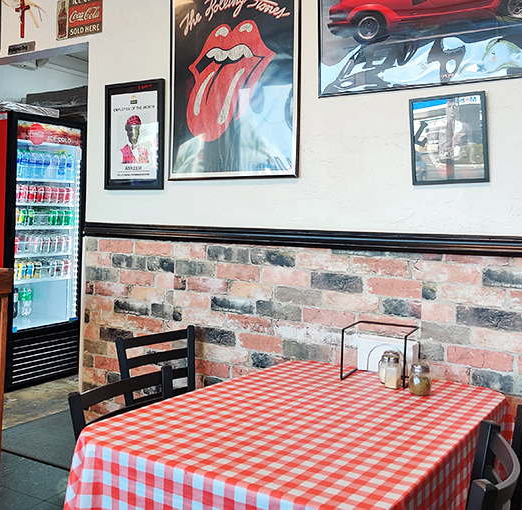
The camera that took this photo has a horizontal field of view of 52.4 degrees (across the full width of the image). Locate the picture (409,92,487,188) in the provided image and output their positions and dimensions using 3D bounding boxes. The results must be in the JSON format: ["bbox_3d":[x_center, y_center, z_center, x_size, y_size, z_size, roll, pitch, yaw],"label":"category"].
[{"bbox_3d":[0.642,-0.392,1.813,0.251,0.301,0.020,3,3,29],"label":"picture"}]

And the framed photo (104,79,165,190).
[{"bbox_3d":[-0.591,-0.556,2.491,0.371,0.501,0.022,3,3,29],"label":"framed photo"}]

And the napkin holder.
[{"bbox_3d":[0.416,0.342,1.840,0.215,0.175,0.175,3,3,29],"label":"napkin holder"}]

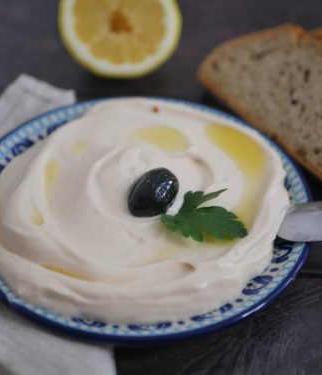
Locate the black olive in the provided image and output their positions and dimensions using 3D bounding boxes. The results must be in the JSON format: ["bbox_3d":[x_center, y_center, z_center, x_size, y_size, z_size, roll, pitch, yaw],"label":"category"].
[{"bbox_3d":[-0.003,0.003,0.323,0.019,0.019,0.028,27,48,25],"label":"black olive"}]

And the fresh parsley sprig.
[{"bbox_3d":[0.018,0.012,0.318,0.037,0.012,0.033,8,43,6],"label":"fresh parsley sprig"}]

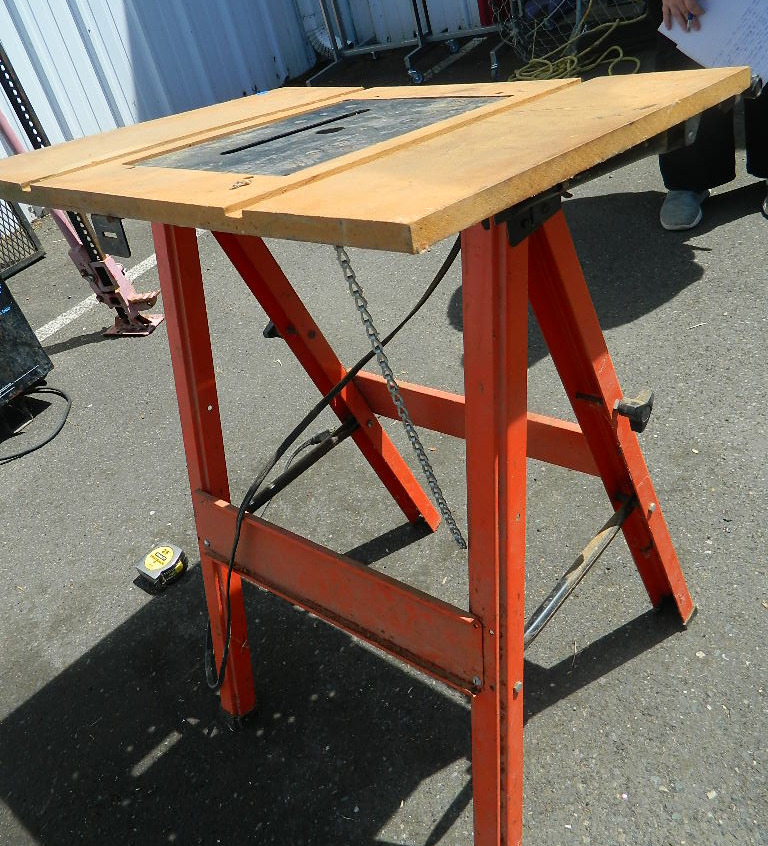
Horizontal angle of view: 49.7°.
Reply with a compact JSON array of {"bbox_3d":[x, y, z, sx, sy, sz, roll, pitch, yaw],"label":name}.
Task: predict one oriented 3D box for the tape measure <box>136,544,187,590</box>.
[{"bbox_3d":[-0.404,0.271,1.544,0.077,0.039,0.074,19,46,43],"label":"tape measure"}]

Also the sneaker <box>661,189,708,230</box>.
[{"bbox_3d":[0.860,-0.635,2.338,0.104,0.100,0.262,5,37,31],"label":"sneaker"}]

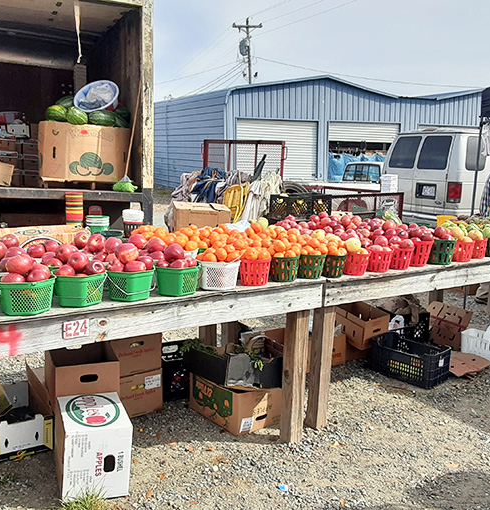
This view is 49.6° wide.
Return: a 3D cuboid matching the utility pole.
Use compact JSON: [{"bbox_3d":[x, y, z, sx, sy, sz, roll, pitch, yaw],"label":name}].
[{"bbox_3d":[0.426,-11.360,39.000,2.200,11.600,0.600,-3,11,-7],"label":"utility pole"}]

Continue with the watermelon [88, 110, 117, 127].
[{"bbox_3d":[-1.641,-1.577,6.150,0.320,0.200,0.210,-4,13,-22],"label":"watermelon"}]

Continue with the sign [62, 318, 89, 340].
[{"bbox_3d":[-0.766,0.341,2.420,0.113,0.076,0.016,-5,13,-27],"label":"sign"}]

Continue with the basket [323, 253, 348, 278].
[{"bbox_3d":[0.524,0.058,3.141,0.165,0.145,0.165,2,10,0],"label":"basket"}]

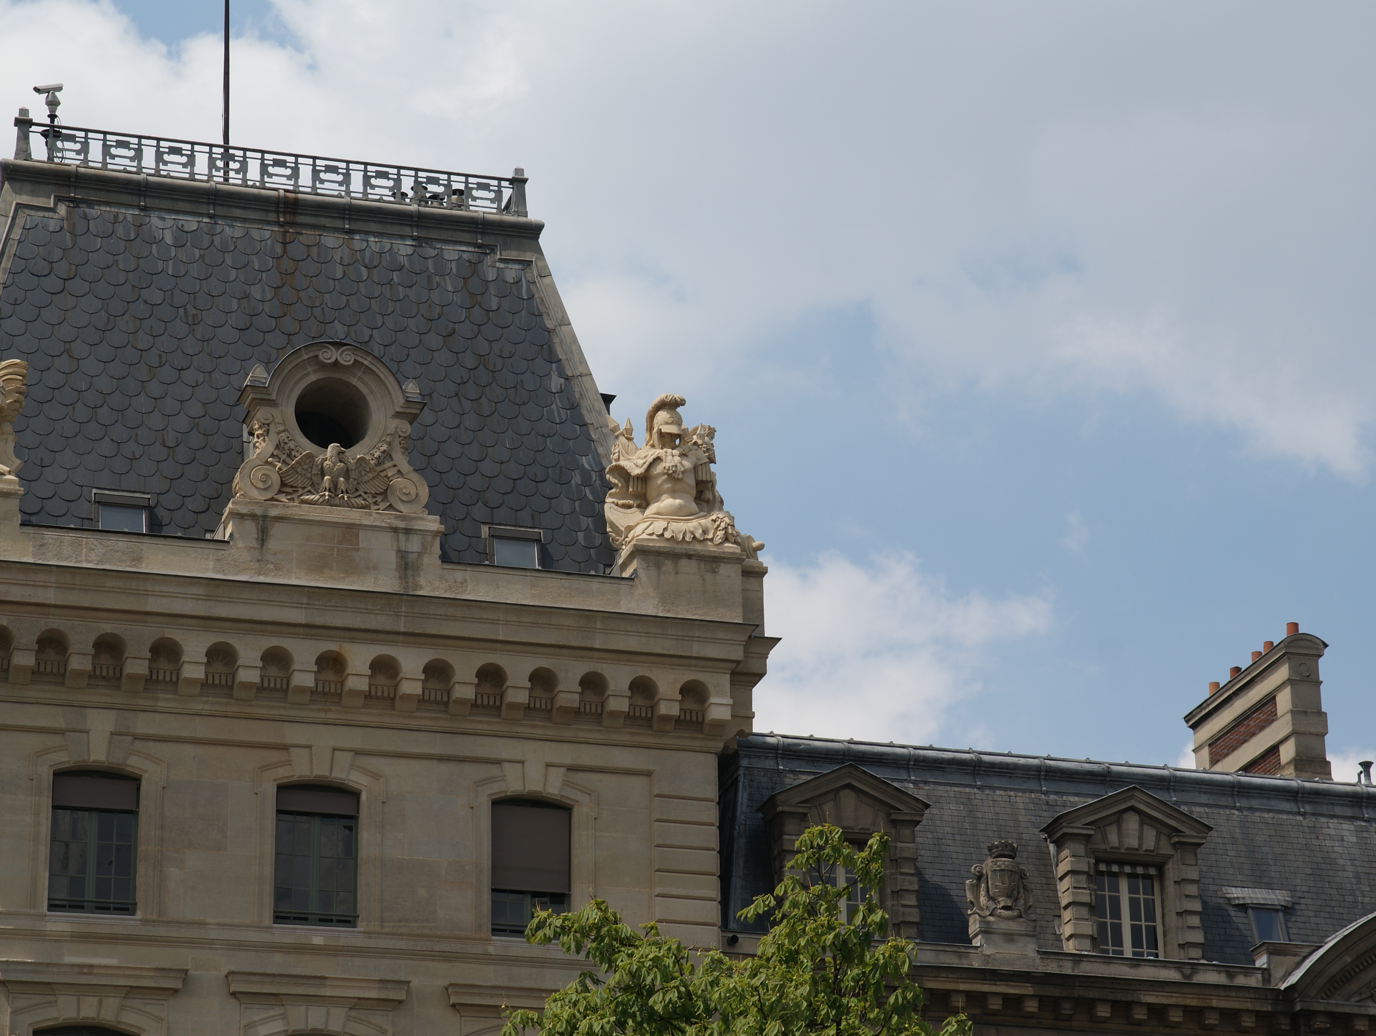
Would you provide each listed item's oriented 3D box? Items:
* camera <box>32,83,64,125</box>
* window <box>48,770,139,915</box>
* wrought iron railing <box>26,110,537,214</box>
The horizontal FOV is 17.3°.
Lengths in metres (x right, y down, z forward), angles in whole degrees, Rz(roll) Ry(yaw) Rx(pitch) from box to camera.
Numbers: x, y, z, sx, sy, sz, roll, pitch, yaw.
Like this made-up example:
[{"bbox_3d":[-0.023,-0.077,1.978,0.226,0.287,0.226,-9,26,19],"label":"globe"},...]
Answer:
[{"bbox_3d":[-10.180,-6.579,71.927,0.430,0.580,0.220,12,-24,-30],"label":"camera"},{"bbox_3d":[-8.374,4.586,63.787,1.220,2.086,0.280,5,-22,-16],"label":"window"},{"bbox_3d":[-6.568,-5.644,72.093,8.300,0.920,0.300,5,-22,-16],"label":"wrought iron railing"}]

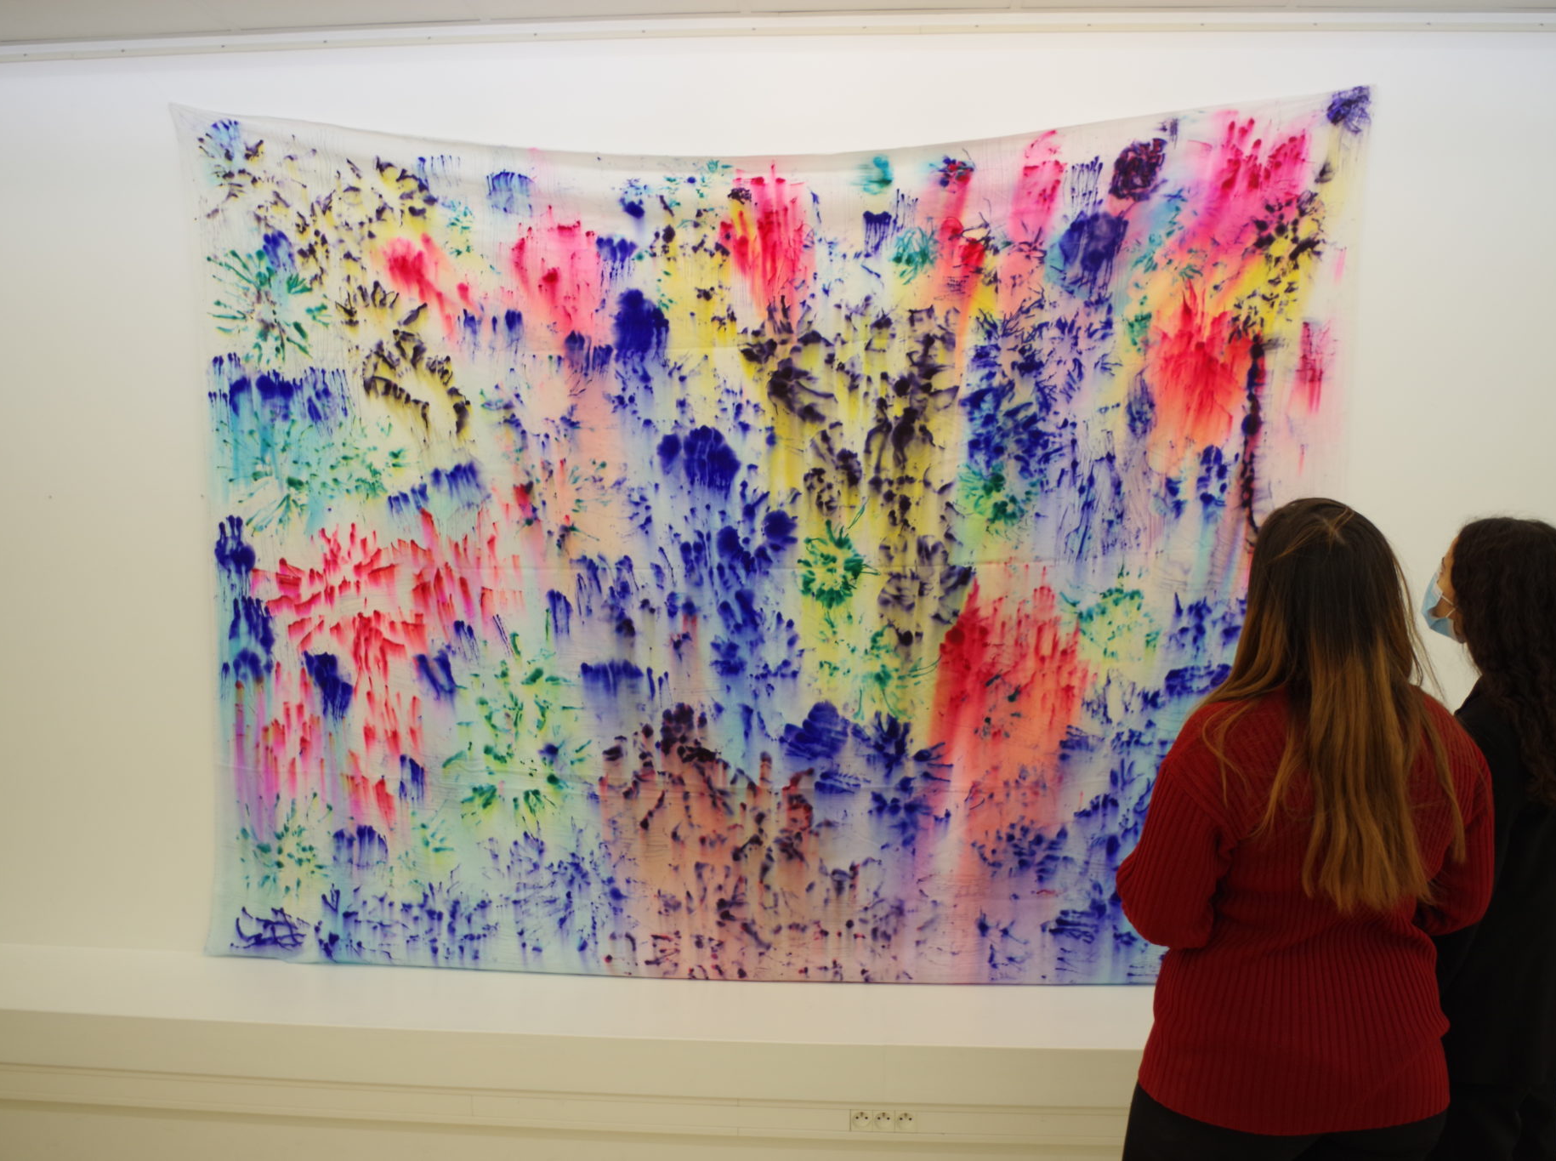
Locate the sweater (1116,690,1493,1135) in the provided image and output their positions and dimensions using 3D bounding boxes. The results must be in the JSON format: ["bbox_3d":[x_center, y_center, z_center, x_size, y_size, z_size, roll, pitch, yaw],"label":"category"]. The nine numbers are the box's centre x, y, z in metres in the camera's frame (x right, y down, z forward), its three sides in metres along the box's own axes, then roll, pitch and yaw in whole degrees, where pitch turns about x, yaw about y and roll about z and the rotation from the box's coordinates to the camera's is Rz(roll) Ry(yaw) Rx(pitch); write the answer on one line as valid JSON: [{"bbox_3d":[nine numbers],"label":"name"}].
[{"bbox_3d":[0.726,0.413,1.806,0.500,0.575,0.350,1,3,9],"label":"sweater"}]

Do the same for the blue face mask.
[{"bbox_3d":[1.093,0.051,2.135,0.130,0.112,0.082,-2,12,-38],"label":"blue face mask"}]

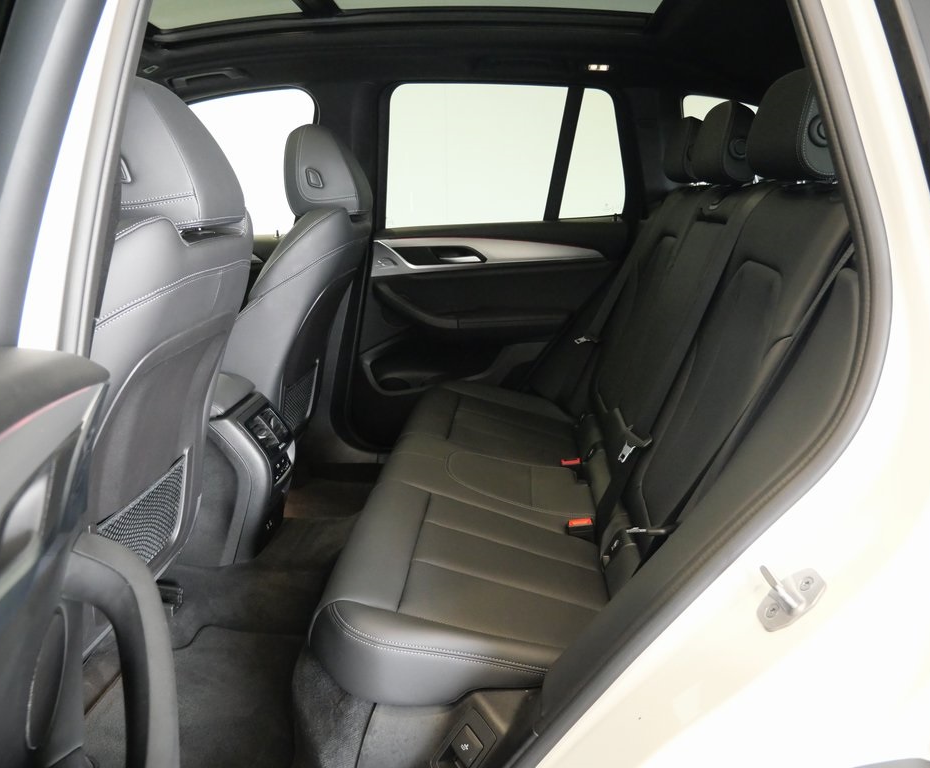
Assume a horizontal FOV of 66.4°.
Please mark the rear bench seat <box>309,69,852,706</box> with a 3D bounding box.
[{"bbox_3d":[0.200,-0.137,1.468,0.767,0.845,1.370,1,15,4],"label":"rear bench seat"}]

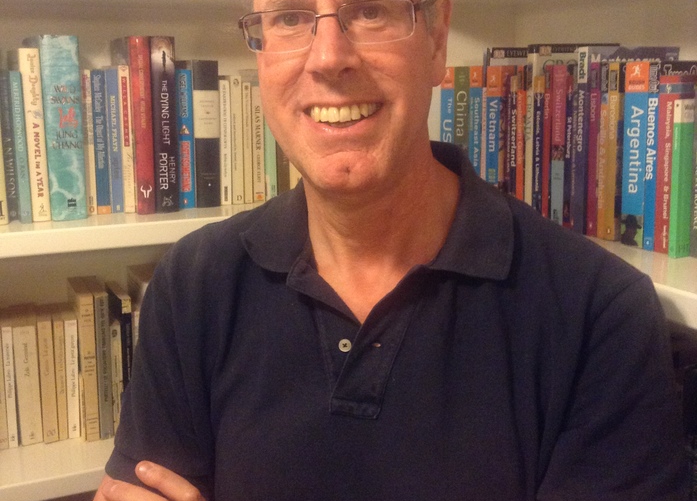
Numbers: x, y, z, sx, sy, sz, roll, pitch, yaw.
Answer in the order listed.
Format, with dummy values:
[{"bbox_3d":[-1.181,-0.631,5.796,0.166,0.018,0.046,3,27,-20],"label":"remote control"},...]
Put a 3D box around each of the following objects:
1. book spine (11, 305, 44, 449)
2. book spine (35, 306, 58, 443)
[{"bbox_3d":[-0.484,0.185,1.326,0.030,0.177,0.116,-5,12,-25],"label":"book spine"},{"bbox_3d":[-0.447,0.179,1.304,0.020,0.178,0.111,-5,12,-24],"label":"book spine"}]

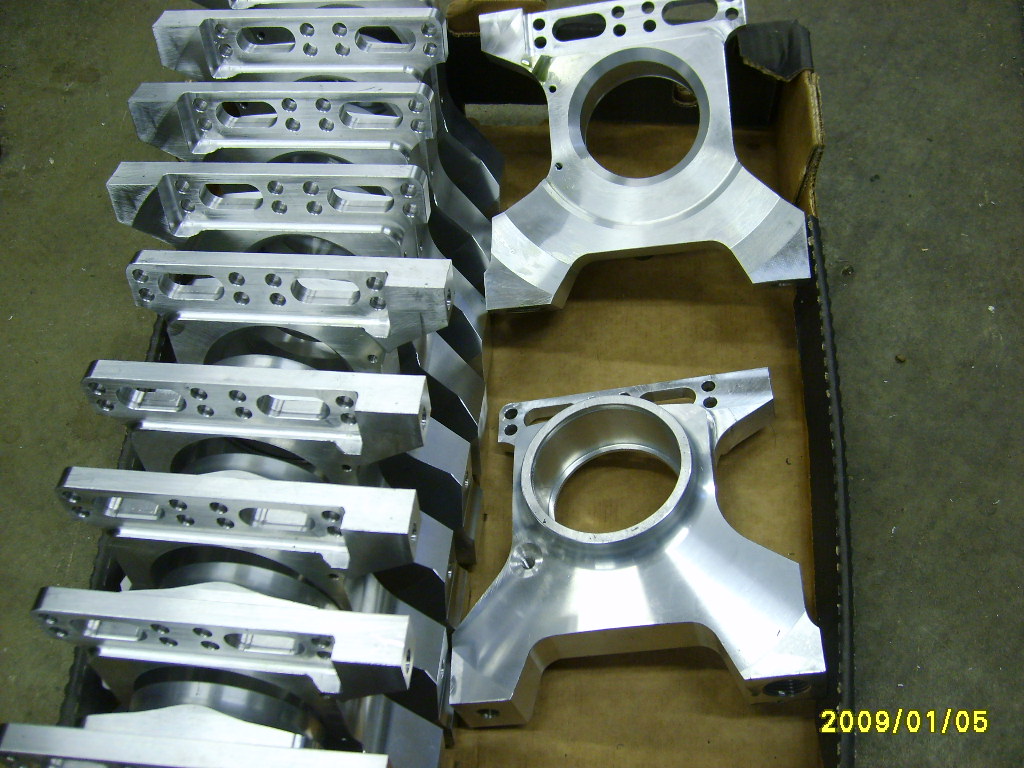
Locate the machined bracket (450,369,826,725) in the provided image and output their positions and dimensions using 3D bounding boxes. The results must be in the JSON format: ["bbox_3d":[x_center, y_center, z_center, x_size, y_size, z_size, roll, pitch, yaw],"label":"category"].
[{"bbox_3d":[0.052,0.067,0.494,0.164,0.058,0.163,-9,53,12],"label":"machined bracket"}]

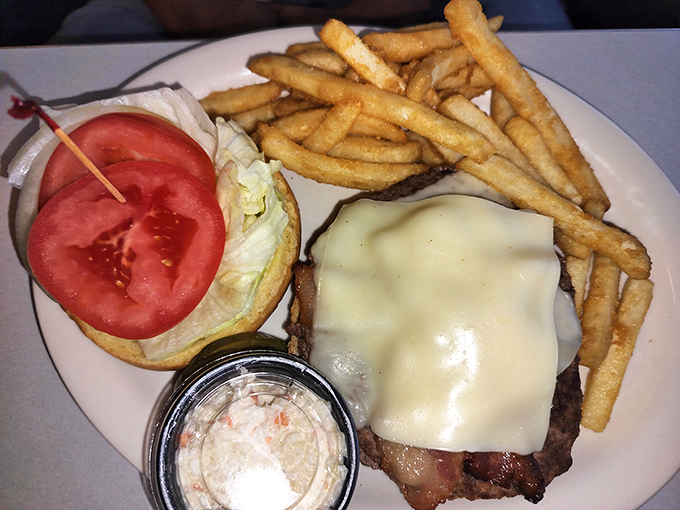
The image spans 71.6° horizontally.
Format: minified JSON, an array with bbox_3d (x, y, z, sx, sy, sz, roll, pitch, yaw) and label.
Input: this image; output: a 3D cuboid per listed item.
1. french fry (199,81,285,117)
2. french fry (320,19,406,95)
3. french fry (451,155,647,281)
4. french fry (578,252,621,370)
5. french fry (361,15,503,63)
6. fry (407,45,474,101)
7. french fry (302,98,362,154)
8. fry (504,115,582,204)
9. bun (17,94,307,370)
[{"bbox_3d":[-0.052,-0.082,0.245,0.047,0.011,0.011,-13,73,-3],"label":"french fry"},{"bbox_3d":[0.012,-0.097,0.232,0.046,0.011,0.011,40,76,2],"label":"french fry"},{"bbox_3d":[0.098,-0.018,0.218,0.095,0.013,0.013,31,74,4],"label":"french fry"},{"bbox_3d":[0.123,0.022,0.222,0.012,0.011,0.061,18,74,4],"label":"french fry"},{"bbox_3d":[0.049,-0.116,0.251,0.074,0.012,0.013,-10,73,-4],"label":"french fry"},{"bbox_3d":[0.053,-0.092,0.239,0.040,0.011,0.011,-39,77,-9],"label":"fry"},{"bbox_3d":[-0.004,-0.062,0.230,0.031,0.011,0.011,-45,78,8],"label":"french fry"},{"bbox_3d":[0.103,-0.047,0.236,0.011,0.011,0.049,-36,85,-11],"label":"fry"},{"bbox_3d":[-0.077,-0.010,0.215,0.115,0.042,0.115,0,73,-1],"label":"bun"}]

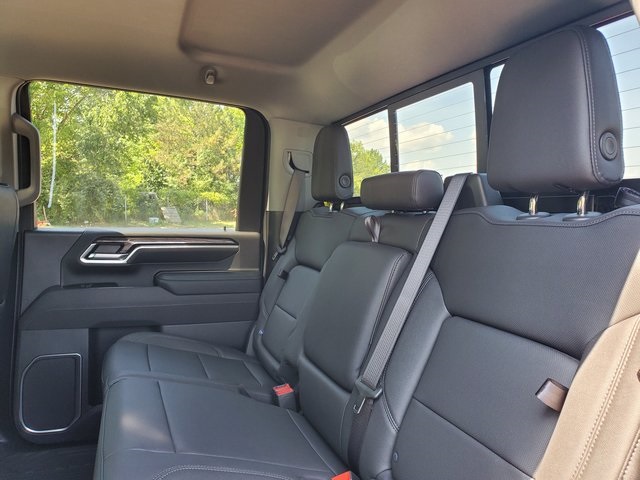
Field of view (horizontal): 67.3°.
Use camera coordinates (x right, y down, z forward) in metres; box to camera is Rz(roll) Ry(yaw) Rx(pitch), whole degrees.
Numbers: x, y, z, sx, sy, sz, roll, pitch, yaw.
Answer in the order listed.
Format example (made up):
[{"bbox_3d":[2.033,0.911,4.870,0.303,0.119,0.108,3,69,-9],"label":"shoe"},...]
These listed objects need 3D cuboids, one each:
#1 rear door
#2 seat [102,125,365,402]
[{"bbox_3d":[-0.622,0.098,1.765,0.900,1.230,0.200,-1,4,-21],"label":"rear door"},{"bbox_3d":[-0.229,0.102,1.332,0.680,0.870,0.560,0,3,-23],"label":"seat"}]

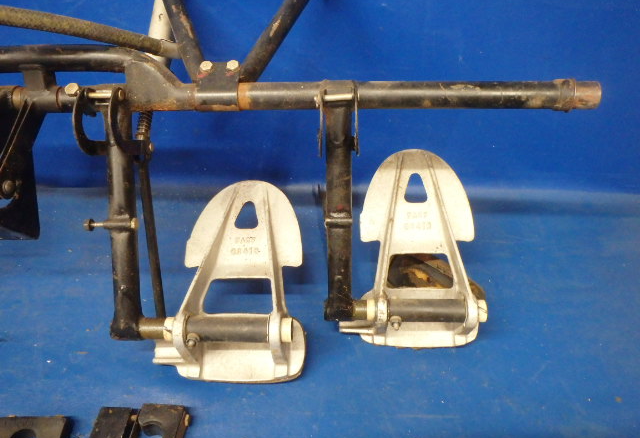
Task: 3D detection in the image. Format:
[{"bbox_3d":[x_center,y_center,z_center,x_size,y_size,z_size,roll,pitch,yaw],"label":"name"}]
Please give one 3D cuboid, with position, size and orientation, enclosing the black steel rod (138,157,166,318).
[{"bbox_3d":[-0.178,0.024,0.549,0.010,0.189,0.010,-9,-13,0],"label":"black steel rod"}]

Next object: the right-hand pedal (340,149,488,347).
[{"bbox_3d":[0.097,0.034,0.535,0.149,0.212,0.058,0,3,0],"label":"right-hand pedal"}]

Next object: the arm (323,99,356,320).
[{"bbox_3d":[0.019,-0.006,0.519,0.029,0.221,0.029,0,4,0],"label":"arm"}]

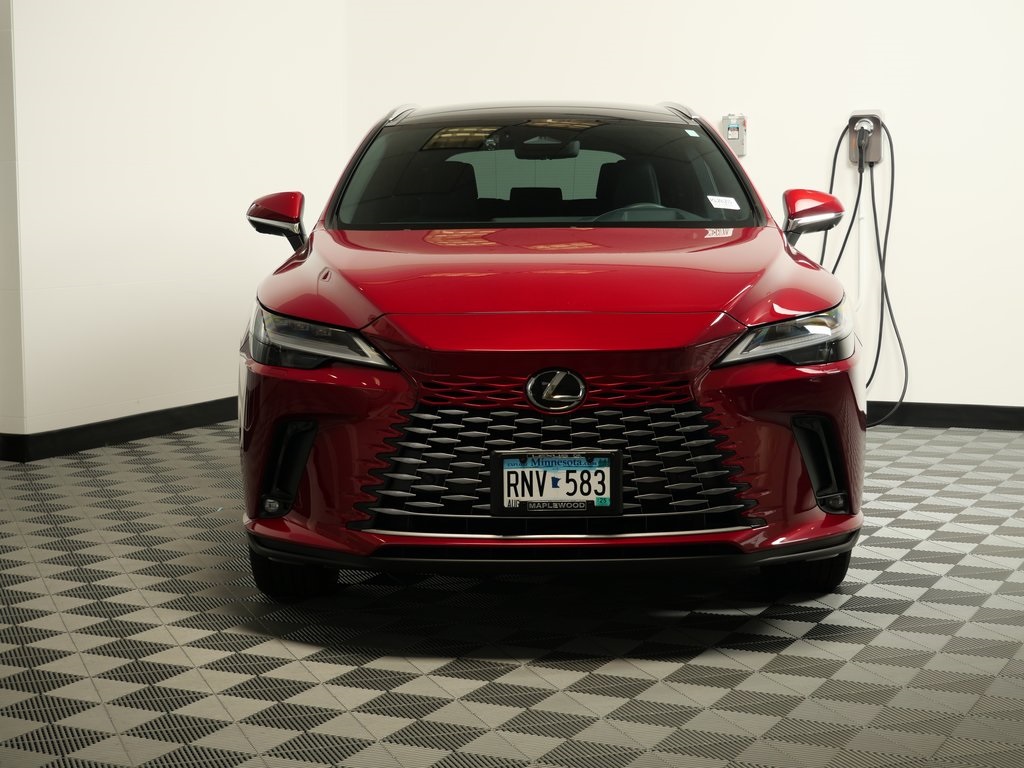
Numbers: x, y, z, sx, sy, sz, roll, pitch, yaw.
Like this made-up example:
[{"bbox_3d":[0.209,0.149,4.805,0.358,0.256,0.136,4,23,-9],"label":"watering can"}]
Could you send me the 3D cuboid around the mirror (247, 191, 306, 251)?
[{"bbox_3d":[-0.865,-0.601,5.869,0.230,0.220,0.190,0,5,0],"label":"mirror"}]

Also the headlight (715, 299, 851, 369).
[{"bbox_3d":[0.779,-0.152,4.567,0.460,0.200,0.460,0,5,0],"label":"headlight"}]

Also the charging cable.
[{"bbox_3d":[2.019,-0.637,9.333,0.560,1.784,0.160,2,6,24],"label":"charging cable"}]

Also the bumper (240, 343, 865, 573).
[{"bbox_3d":[0.126,0.173,4.537,1.880,0.620,0.620,0,5,0],"label":"bumper"}]

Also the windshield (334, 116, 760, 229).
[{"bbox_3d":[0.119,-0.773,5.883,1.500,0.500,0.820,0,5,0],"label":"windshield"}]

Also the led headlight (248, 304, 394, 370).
[{"bbox_3d":[-0.531,-0.131,4.567,0.460,0.200,0.460,0,5,0],"label":"led headlight"}]

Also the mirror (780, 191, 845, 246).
[{"bbox_3d":[1.104,-0.612,5.869,0.230,0.220,0.190,0,5,0],"label":"mirror"}]

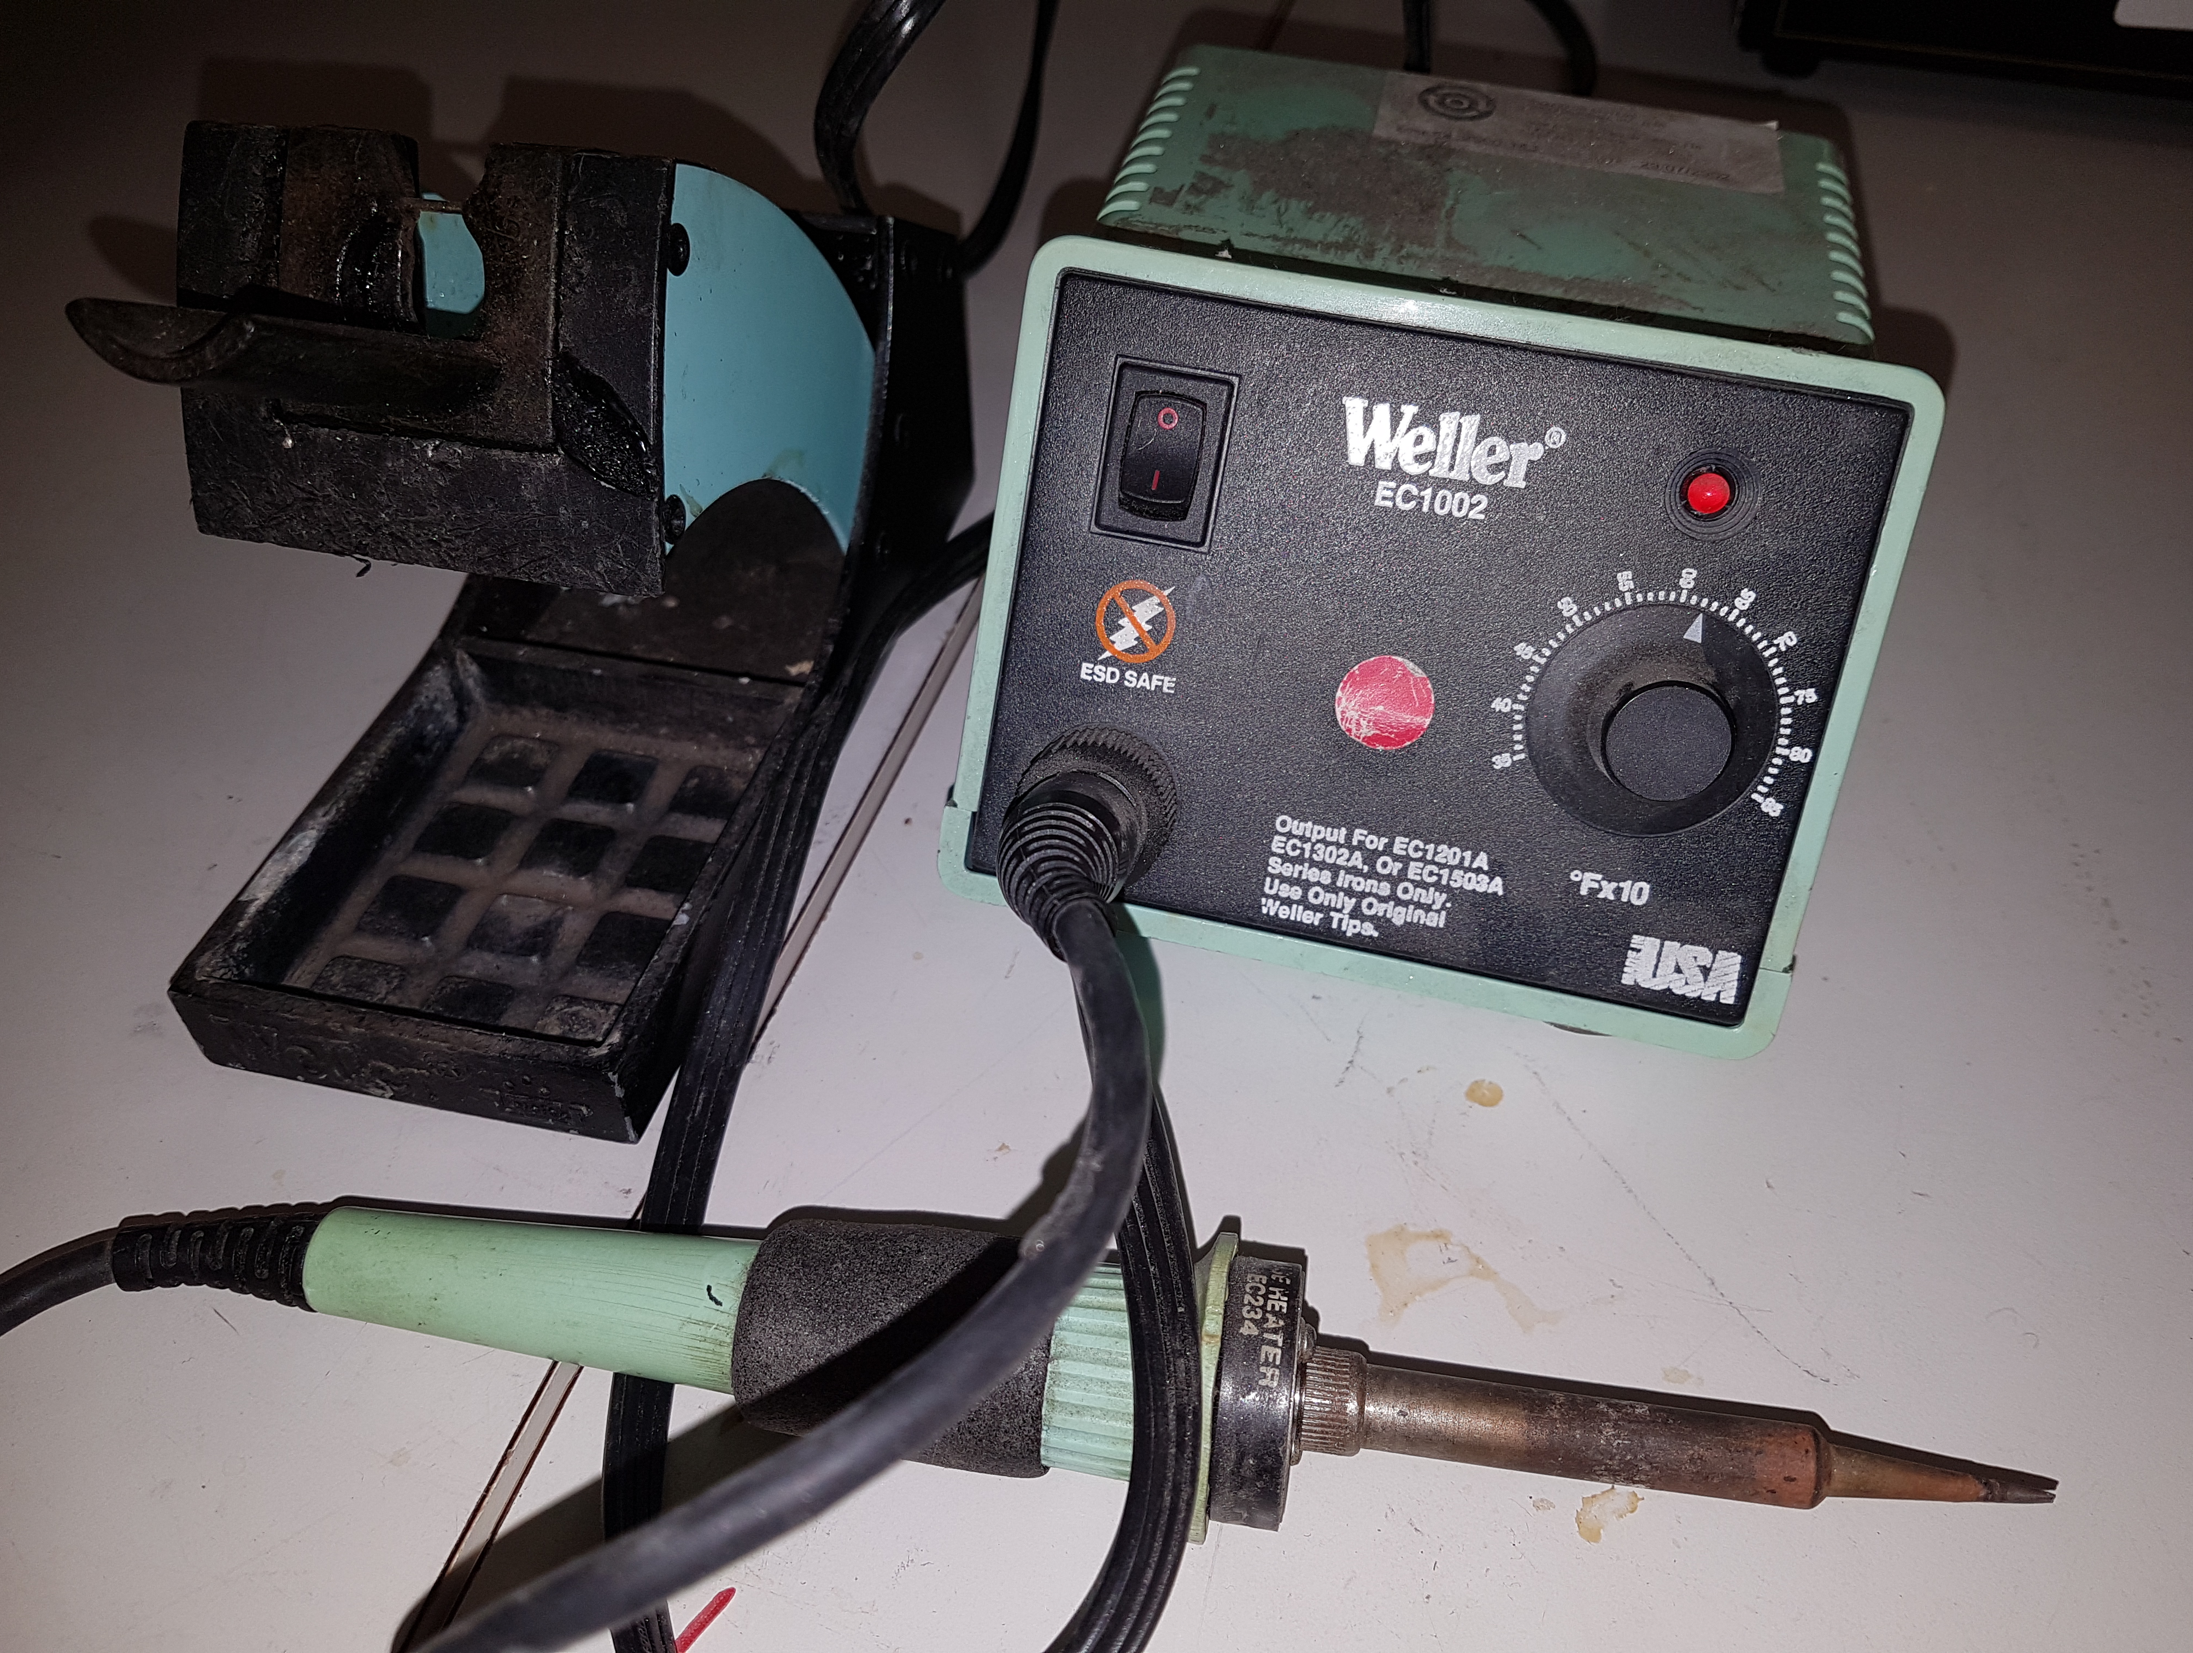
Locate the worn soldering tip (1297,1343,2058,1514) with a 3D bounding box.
[{"bbox_3d":[0.058,0.062,0.166,0.076,0.011,0.011,6,45,0],"label":"worn soldering tip"}]

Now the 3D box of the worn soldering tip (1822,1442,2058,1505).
[{"bbox_3d":[0.084,0.065,0.165,0.024,0.005,0.005,6,45,0],"label":"worn soldering tip"}]

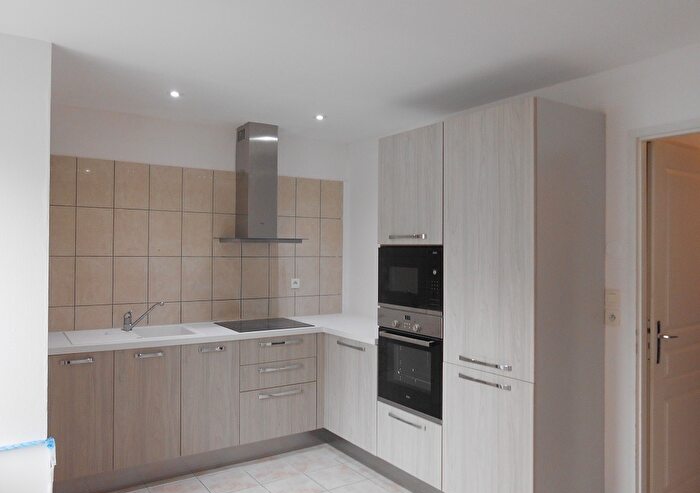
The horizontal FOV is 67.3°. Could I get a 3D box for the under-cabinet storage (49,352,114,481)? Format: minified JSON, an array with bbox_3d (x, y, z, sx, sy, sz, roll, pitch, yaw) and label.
[{"bbox_3d":[-1.736,0.986,3.276,0.400,0.715,0.570,1,-1,-34],"label":"under-cabinet storage"}]

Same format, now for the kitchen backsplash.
[{"bbox_3d":[-1.075,-0.003,4.139,2.424,1.195,0.020,1,-1,-34],"label":"kitchen backsplash"}]

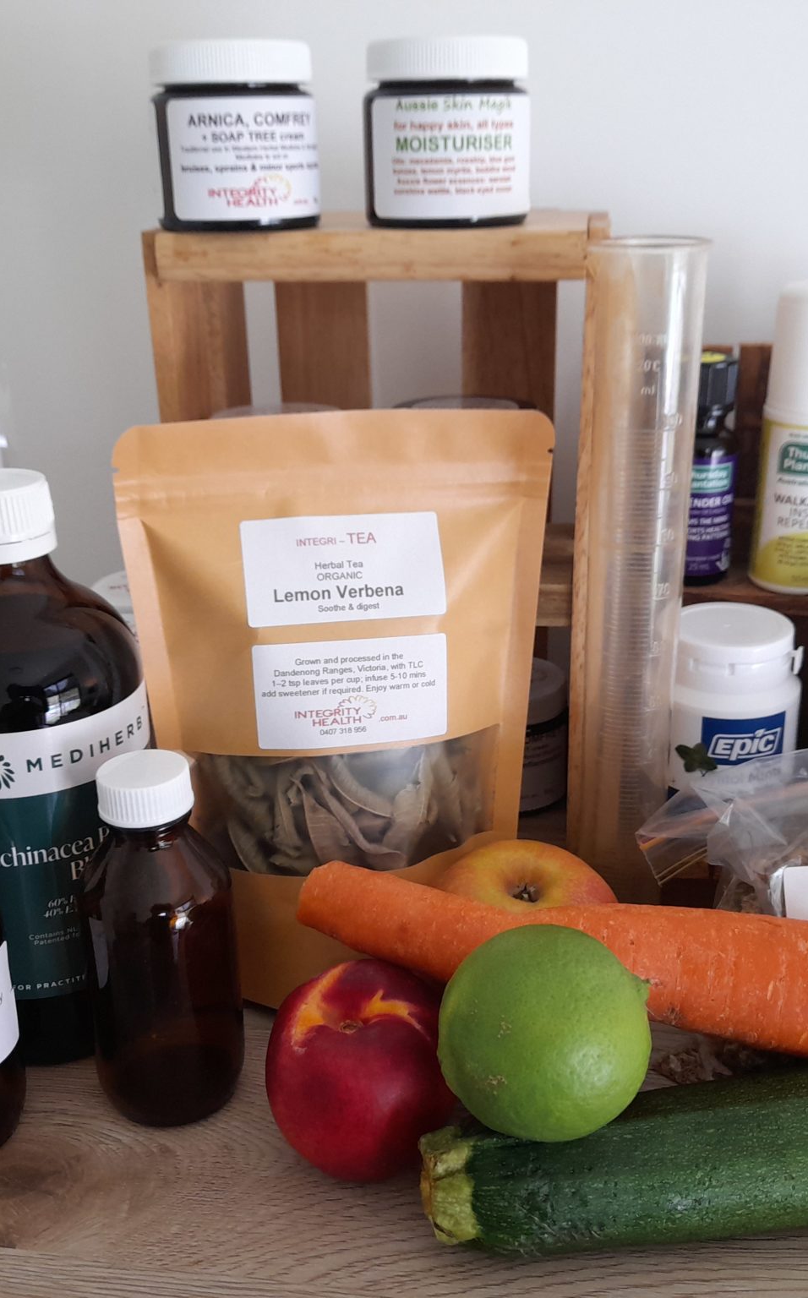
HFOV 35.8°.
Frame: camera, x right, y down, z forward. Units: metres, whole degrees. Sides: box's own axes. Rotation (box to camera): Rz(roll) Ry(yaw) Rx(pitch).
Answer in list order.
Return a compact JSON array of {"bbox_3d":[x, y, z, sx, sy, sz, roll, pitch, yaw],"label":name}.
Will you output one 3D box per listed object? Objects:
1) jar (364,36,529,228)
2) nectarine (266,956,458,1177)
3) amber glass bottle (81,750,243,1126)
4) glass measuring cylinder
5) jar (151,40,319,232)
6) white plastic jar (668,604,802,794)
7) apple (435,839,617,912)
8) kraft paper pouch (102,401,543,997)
[{"bbox_3d":[0.014,-0.164,0.399,0.052,0.054,0.052,-1,22,0],"label":"jar"},{"bbox_3d":[-0.012,0.123,0.365,0.058,0.059,0.058,-1,22,0],"label":"nectarine"},{"bbox_3d":[-0.074,0.087,0.382,0.045,0.113,0.045,-6,23,-12],"label":"amber glass bottle"},{"bbox_3d":[0.071,0.005,0.394,0.056,0.254,0.056,1,22,5],"label":"glass measuring cylinder"},{"bbox_3d":[-0.053,-0.162,0.394,0.050,0.052,0.050,-1,22,0],"label":"jar"},{"bbox_3d":[0.114,0.030,0.455,0.055,0.082,0.055,-1,22,0],"label":"white plastic jar"},{"bbox_3d":[0.043,0.099,0.407,0.068,0.061,0.068,-1,22,0],"label":"apple"},{"bbox_3d":[-0.020,0.022,0.422,0.139,0.202,0.053,-3,22,-6],"label":"kraft paper pouch"}]

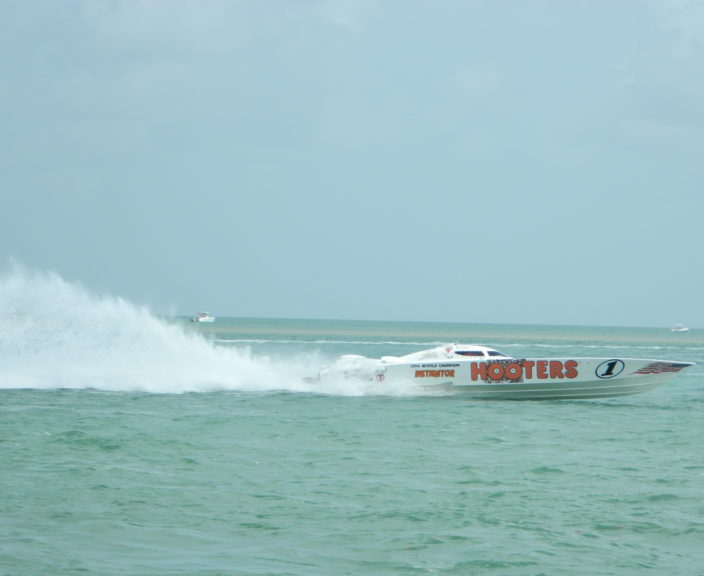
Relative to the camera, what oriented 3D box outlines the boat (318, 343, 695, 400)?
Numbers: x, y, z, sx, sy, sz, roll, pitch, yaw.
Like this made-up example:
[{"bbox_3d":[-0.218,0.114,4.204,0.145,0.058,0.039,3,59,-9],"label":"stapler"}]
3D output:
[{"bbox_3d":[5.170,2.810,130.500,12.500,1.970,2.600,-1,0,0],"label":"boat"}]

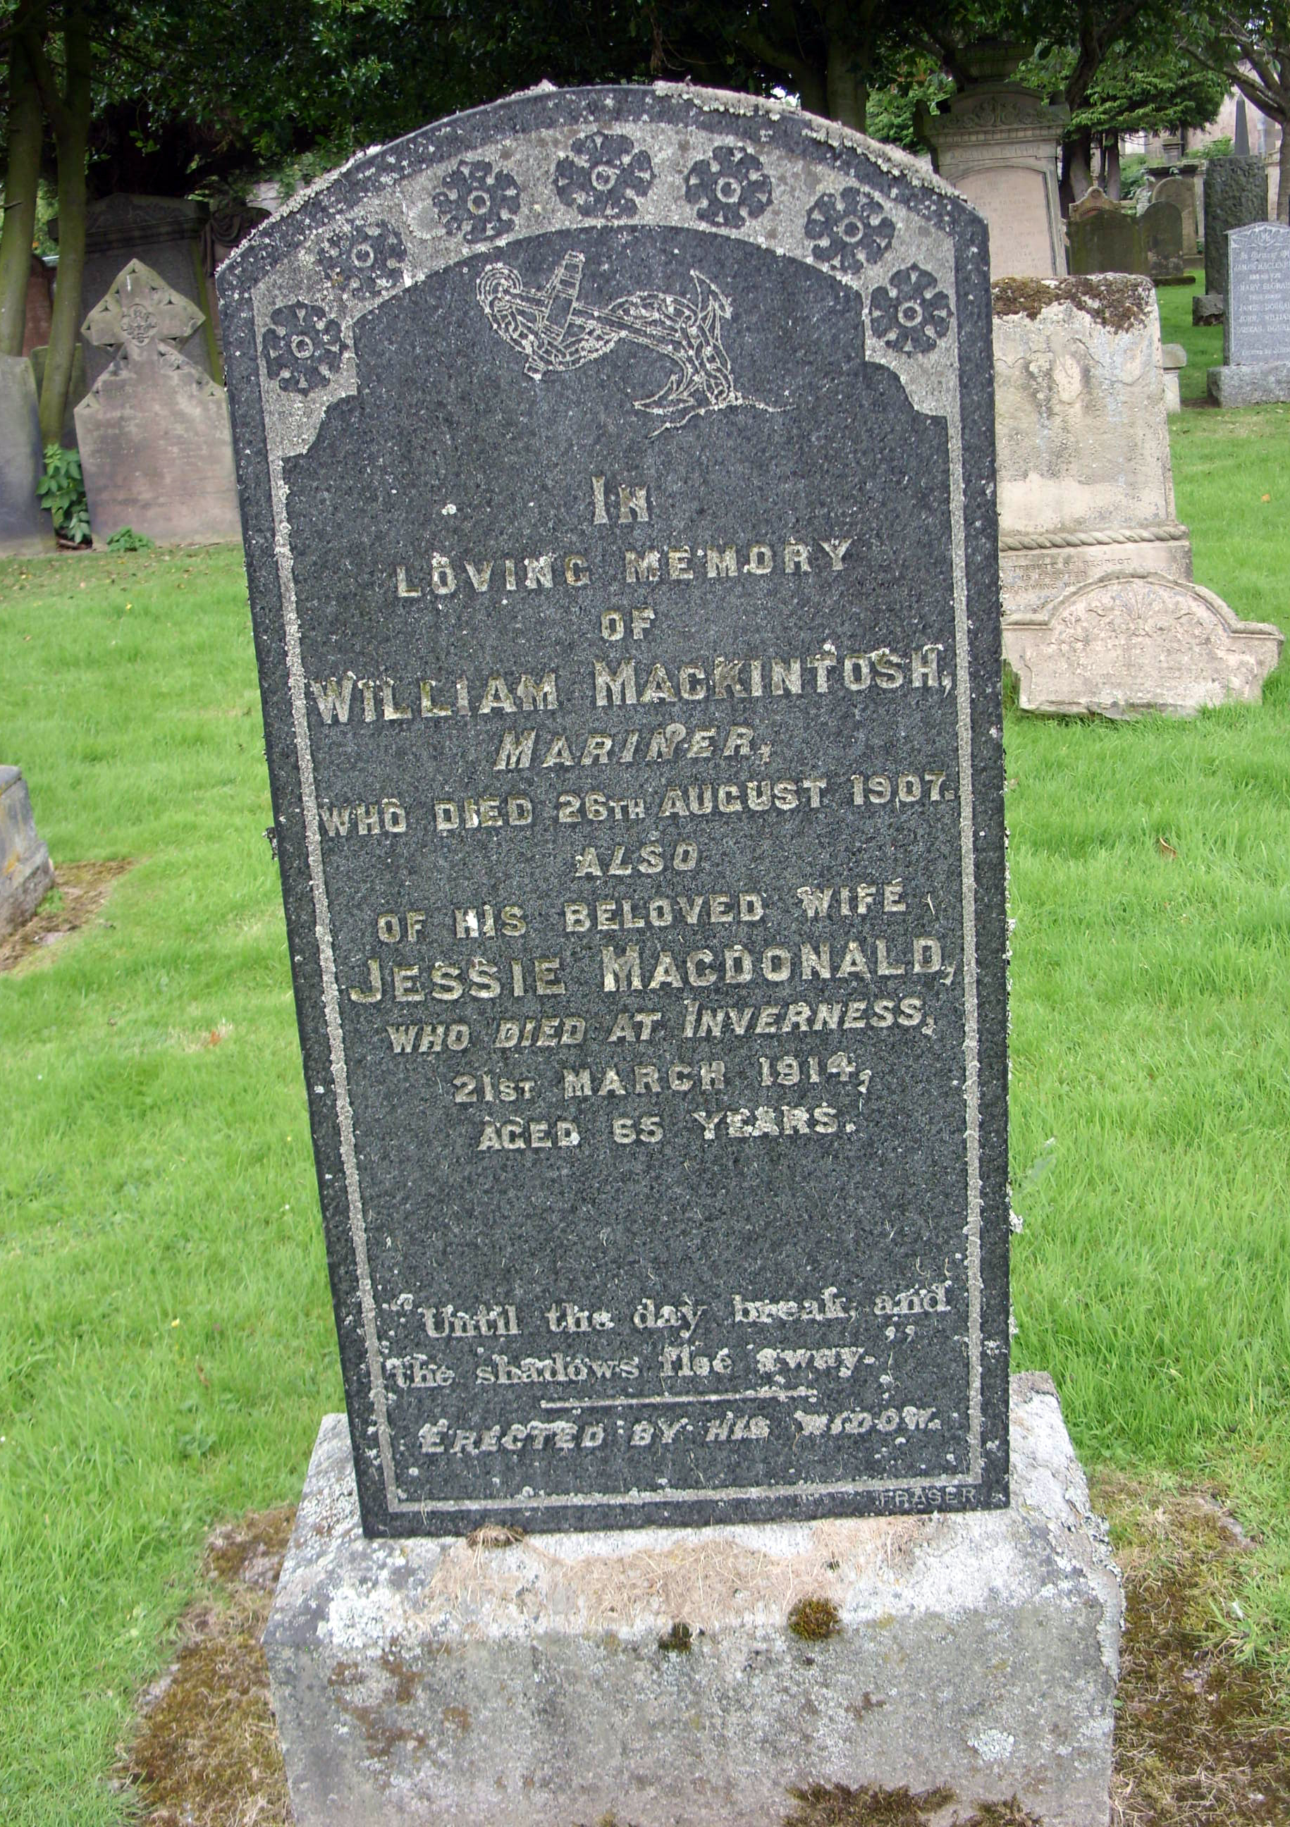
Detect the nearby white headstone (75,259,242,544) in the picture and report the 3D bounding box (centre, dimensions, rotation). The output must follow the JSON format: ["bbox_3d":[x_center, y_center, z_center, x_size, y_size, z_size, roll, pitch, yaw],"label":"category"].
[{"bbox_3d":[-2.606,-2.731,10.800,0.800,1.500,0.160,-5,15,0],"label":"nearby white headstone"}]

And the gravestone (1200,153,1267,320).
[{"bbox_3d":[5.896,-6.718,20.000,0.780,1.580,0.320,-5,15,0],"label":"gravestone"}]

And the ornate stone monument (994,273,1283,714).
[{"bbox_3d":[1.536,-1.338,6.400,0.950,1.330,0.400,-7,15,-10],"label":"ornate stone monument"}]

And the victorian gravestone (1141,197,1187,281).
[{"bbox_3d":[7.513,-9.747,29.000,0.650,1.120,0.180,-5,15,0],"label":"victorian gravestone"}]

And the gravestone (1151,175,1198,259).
[{"bbox_3d":[8.978,-11.815,34.000,0.770,1.320,0.200,-5,15,0],"label":"gravestone"}]

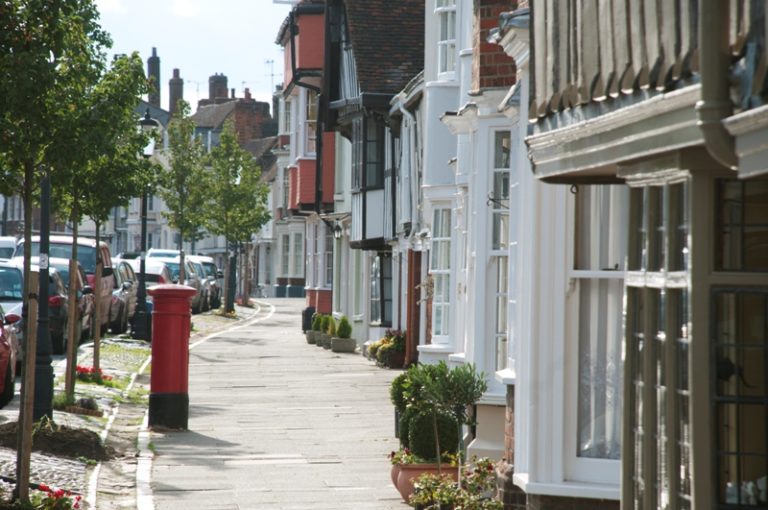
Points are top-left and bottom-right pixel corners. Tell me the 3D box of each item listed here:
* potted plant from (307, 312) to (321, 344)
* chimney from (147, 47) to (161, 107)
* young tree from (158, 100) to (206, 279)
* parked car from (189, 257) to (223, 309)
[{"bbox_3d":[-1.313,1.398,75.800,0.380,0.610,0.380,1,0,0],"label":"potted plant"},{"bbox_3d":[-10.298,-7.975,178.000,0.580,2.650,0.620,1,0,17],"label":"chimney"},{"bbox_3d":[-4.831,-1.024,96.000,1.250,5.500,1.250,1,0,0],"label":"young tree"},{"bbox_3d":[-5.606,0.788,118.500,1.780,1.520,4.300,1,0,2],"label":"parked car"}]

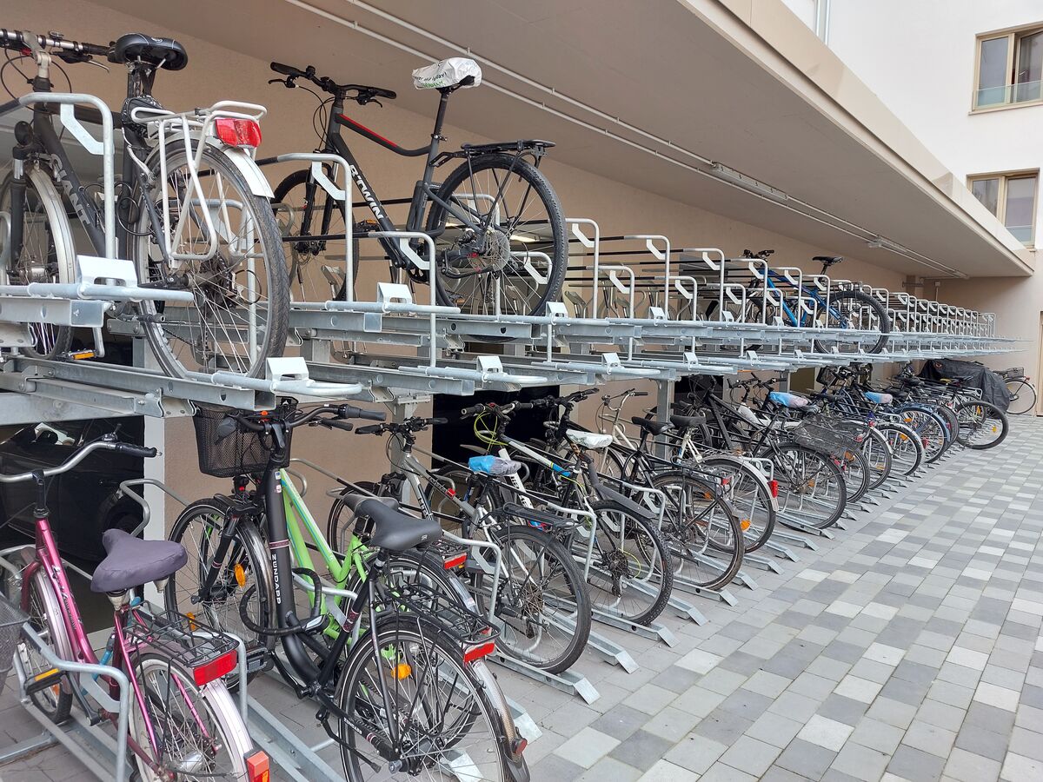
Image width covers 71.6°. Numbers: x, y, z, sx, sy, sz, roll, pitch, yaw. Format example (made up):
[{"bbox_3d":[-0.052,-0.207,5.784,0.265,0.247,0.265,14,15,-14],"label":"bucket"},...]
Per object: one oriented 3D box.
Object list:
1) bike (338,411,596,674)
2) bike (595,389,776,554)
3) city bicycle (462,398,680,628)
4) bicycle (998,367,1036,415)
[{"bbox_3d":[-0.378,0.699,3.578,1.760,1.090,0.620,5,6,39],"label":"bike"},{"bbox_3d":[0.999,0.579,5.354,1.820,1.100,0.590,5,6,39],"label":"bike"},{"bbox_3d":[0.083,0.658,4.160,1.770,1.110,0.640,5,6,39],"label":"city bicycle"},{"bbox_3d":[10.037,-0.072,15.609,1.810,1.080,0.600,5,5,39],"label":"bicycle"}]

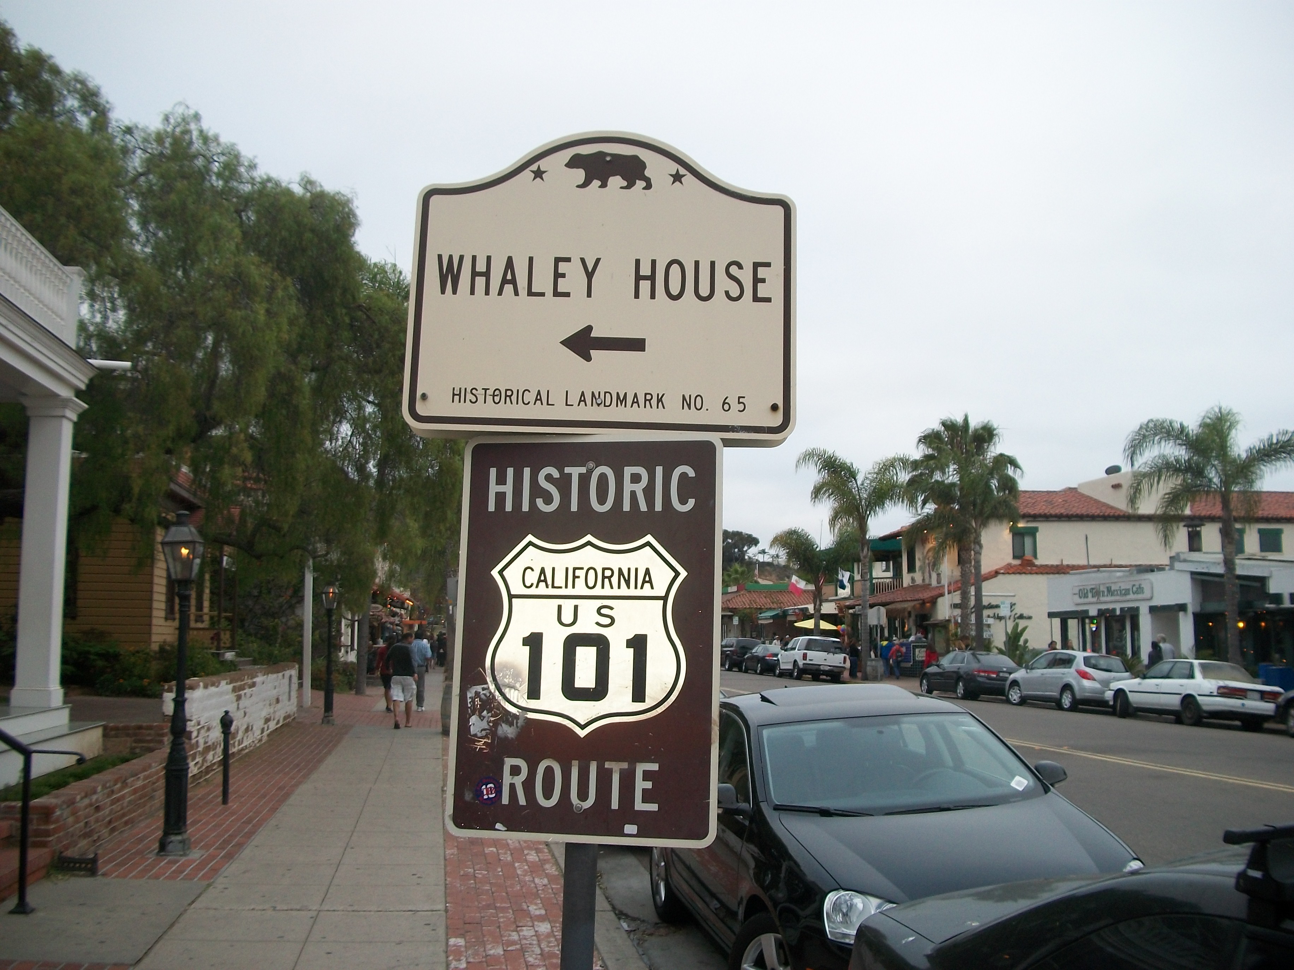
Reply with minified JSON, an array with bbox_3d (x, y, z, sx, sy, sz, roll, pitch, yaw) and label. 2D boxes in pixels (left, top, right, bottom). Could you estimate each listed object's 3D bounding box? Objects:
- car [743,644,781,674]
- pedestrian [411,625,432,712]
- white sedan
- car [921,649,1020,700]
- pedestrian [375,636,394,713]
[{"bbox_3d":[6.289,8.958,61.167,1.820,1.450,4.800,4,-8,-9],"label":"car"},{"bbox_3d":[-4.896,3.987,25.911,0.550,1.808,0.400,1,-7,-10],"label":"pedestrian"},{"bbox_3d":[11.980,4.610,26.600,1.700,1.380,4.600,1,-7,-10],"label":"white sedan"},{"bbox_3d":[10.282,6.008,37.926,1.810,1.450,4.800,4,-8,-9],"label":"car"},{"bbox_3d":[-5.530,4.031,25.686,0.480,1.640,0.500,1,-6,-10],"label":"pedestrian"}]

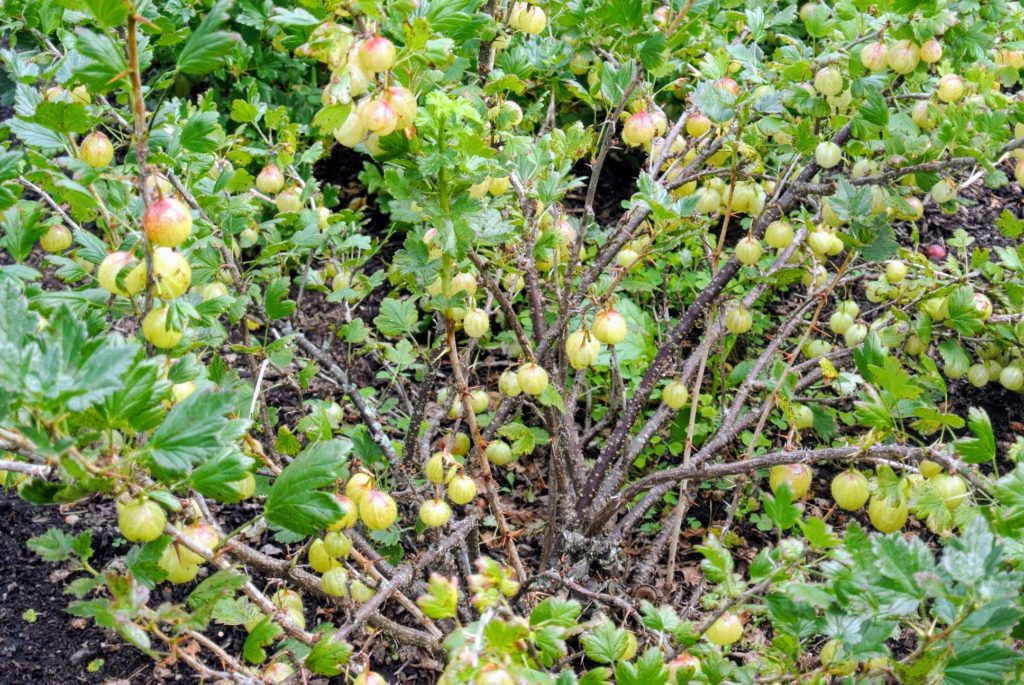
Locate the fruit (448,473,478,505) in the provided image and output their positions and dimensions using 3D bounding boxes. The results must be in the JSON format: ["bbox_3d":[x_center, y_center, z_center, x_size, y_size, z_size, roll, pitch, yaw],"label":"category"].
[{"bbox_3d":[-0.030,0.089,1.400,0.017,0.018,0.017,0,24,0],"label":"fruit"}]

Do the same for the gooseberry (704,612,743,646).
[{"bbox_3d":[0.112,0.151,1.220,0.020,0.020,0.020,0,24,0],"label":"gooseberry"}]

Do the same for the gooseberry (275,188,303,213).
[{"bbox_3d":[-0.157,-0.100,1.620,0.020,0.019,0.020,0,28,0],"label":"gooseberry"}]

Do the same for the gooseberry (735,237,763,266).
[{"bbox_3d":[0.168,-0.065,1.640,0.019,0.020,0.019,0,28,0],"label":"gooseberry"}]

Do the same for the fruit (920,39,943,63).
[{"bbox_3d":[0.280,-0.195,1.540,0.015,0.016,0.015,0,24,0],"label":"fruit"}]

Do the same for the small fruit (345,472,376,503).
[{"bbox_3d":[-0.094,0.089,1.420,0.019,0.020,0.019,0,25,0],"label":"small fruit"}]

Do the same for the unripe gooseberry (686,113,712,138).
[{"bbox_3d":[0.137,-0.158,1.680,0.019,0.019,0.019,0,28,0],"label":"unripe gooseberry"}]

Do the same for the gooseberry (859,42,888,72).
[{"bbox_3d":[0.254,-0.200,1.620,0.020,0.021,0.020,0,28,0],"label":"gooseberry"}]

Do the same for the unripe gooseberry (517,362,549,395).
[{"bbox_3d":[0.013,0.023,1.470,0.020,0.020,0.020,0,25,0],"label":"unripe gooseberry"}]

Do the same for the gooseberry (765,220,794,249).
[{"bbox_3d":[0.191,-0.077,1.650,0.021,0.020,0.021,0,28,0],"label":"gooseberry"}]

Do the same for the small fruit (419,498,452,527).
[{"bbox_3d":[-0.050,0.111,1.500,0.020,0.018,0.020,0,28,0],"label":"small fruit"}]

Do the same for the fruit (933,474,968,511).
[{"bbox_3d":[0.232,0.079,1.220,0.018,0.020,0.018,0,24,0],"label":"fruit"}]

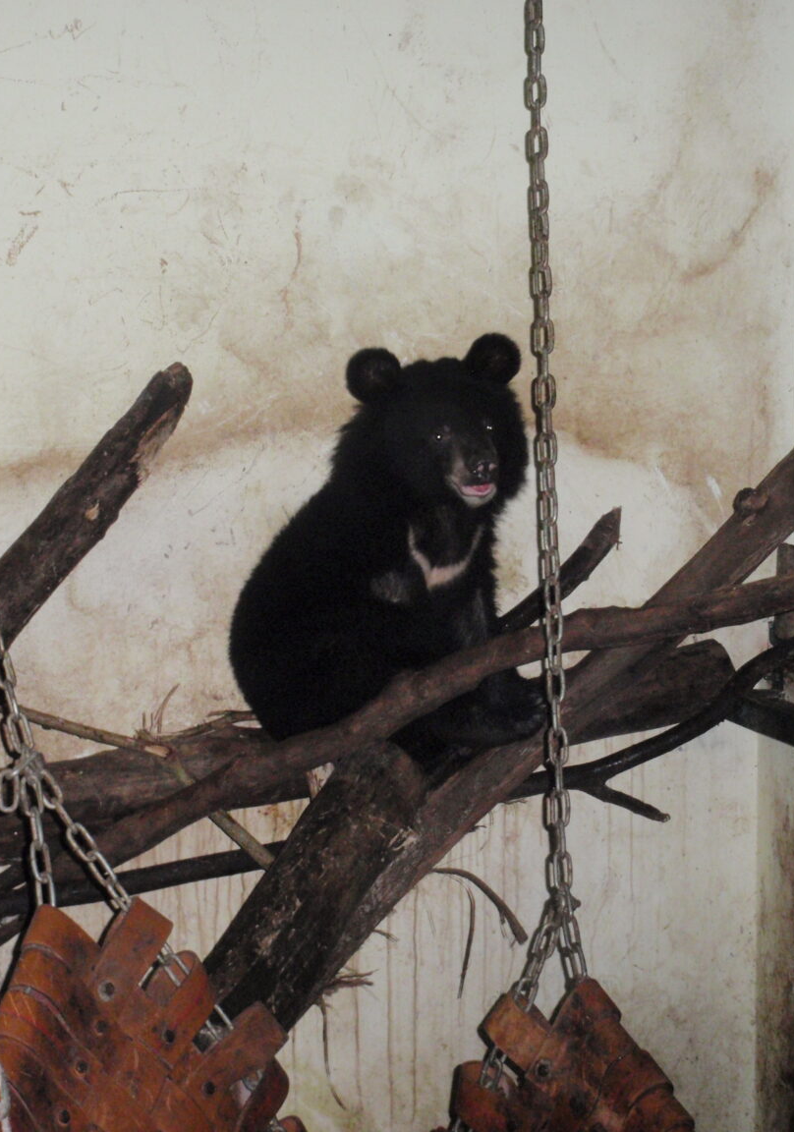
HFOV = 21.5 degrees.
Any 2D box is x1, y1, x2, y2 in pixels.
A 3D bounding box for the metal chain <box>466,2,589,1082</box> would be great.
[{"bbox_3d":[0.178,-0.060,2.900,0.150,1.580,0.090,-1,-13,0],"label":"metal chain"}]

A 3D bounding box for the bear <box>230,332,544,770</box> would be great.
[{"bbox_3d":[-0.016,-0.023,3.240,0.480,0.670,0.370,4,6,44],"label":"bear"}]

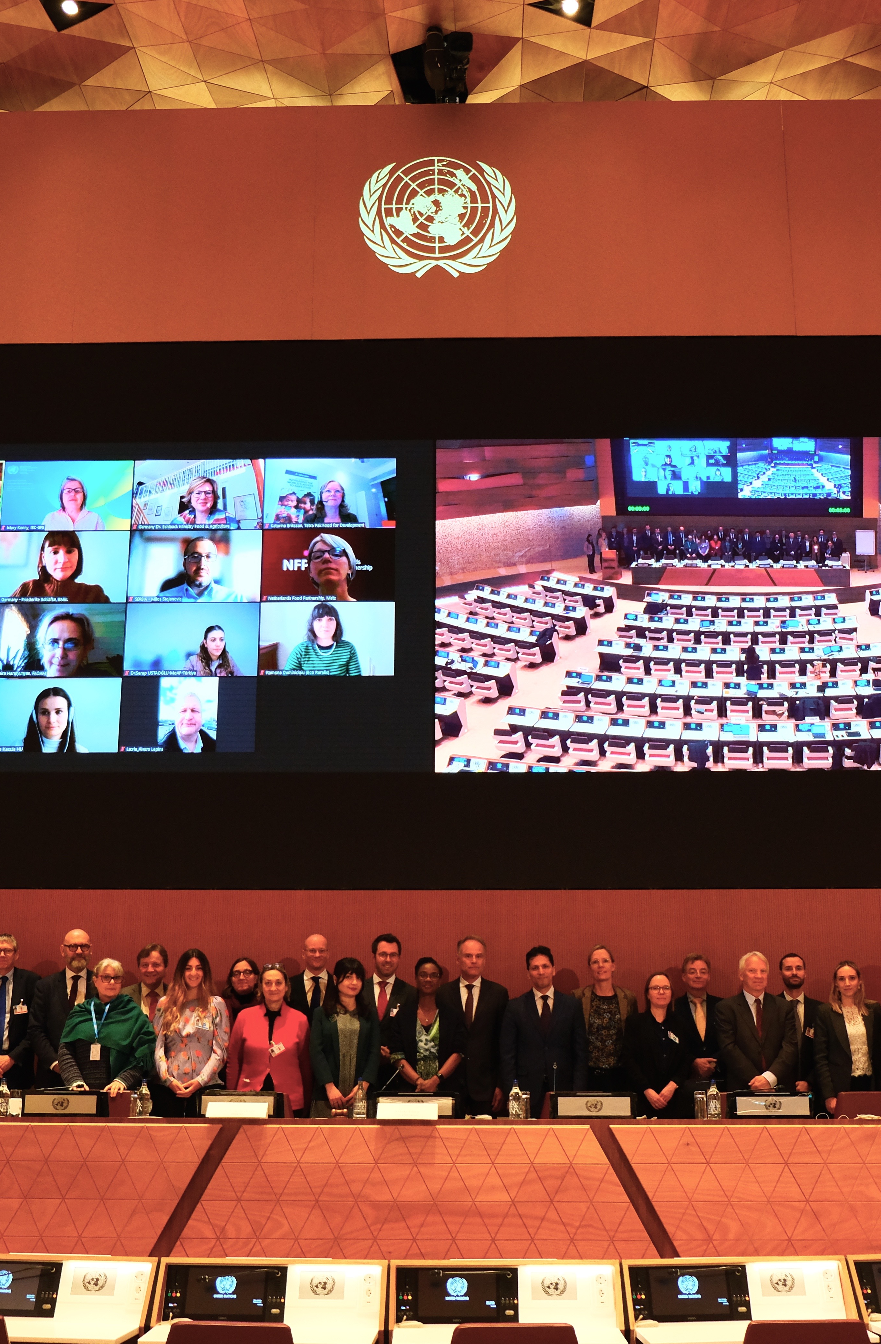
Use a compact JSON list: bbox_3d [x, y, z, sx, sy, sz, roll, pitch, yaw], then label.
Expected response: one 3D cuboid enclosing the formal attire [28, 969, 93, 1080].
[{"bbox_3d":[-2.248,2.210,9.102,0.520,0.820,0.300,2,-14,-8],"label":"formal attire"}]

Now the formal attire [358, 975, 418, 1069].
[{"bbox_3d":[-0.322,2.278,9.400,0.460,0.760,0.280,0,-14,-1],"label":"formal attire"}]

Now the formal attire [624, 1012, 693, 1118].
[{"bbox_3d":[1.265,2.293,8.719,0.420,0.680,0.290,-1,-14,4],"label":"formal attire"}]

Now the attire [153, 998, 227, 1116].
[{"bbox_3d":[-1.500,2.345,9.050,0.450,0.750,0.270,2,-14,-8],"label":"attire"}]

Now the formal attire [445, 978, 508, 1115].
[{"bbox_3d":[0.195,2.239,9.052,0.480,0.820,0.290,0,-14,0],"label":"formal attire"}]

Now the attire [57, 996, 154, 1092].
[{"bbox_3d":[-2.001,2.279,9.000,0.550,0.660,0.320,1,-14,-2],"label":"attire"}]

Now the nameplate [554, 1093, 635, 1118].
[{"bbox_3d":[0.825,2.316,8.080,0.430,0.130,0.050,0,-14,1],"label":"nameplate"}]

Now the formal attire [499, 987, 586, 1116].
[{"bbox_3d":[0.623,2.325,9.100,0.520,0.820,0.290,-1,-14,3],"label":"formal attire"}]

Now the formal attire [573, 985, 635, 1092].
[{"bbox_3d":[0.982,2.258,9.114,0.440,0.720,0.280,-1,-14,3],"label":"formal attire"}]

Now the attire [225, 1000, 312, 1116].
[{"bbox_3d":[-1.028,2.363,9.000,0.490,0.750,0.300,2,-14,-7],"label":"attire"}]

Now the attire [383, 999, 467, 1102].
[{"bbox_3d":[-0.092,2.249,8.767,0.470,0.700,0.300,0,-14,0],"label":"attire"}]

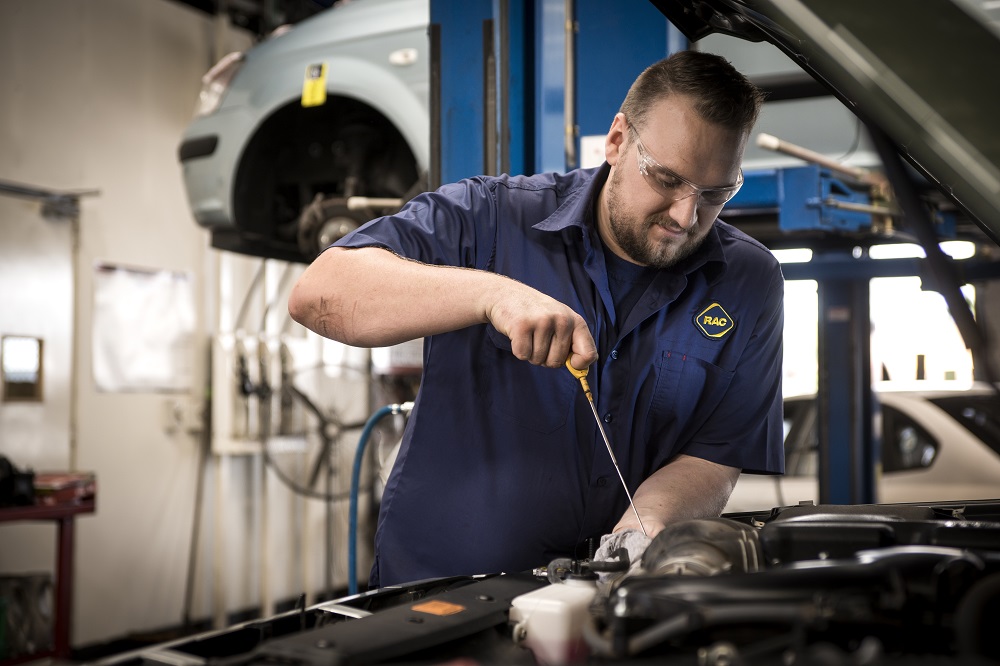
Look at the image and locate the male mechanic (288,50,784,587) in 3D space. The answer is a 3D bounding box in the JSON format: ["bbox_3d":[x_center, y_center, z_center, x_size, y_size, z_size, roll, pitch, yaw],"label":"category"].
[{"bbox_3d":[0.080,0.500,2.120,0.630,1.730,0.620,1,-3,-16],"label":"male mechanic"}]

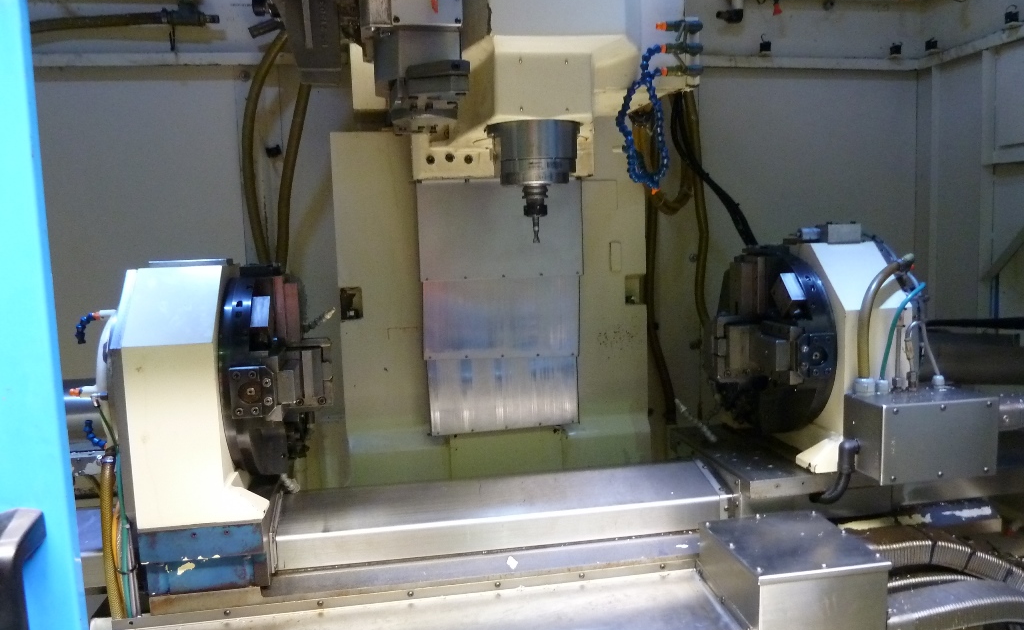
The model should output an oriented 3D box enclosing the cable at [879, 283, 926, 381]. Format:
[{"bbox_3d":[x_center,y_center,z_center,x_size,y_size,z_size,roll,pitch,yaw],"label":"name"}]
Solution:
[{"bbox_3d":[0.929,0.039,1.752,0.169,0.218,0.080,-3,6,-9],"label":"cable"}]

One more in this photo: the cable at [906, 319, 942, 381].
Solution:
[{"bbox_3d":[0.967,0.087,1.735,0.095,0.151,0.035,-3,6,-9],"label":"cable"}]

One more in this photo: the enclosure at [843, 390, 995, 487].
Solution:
[{"bbox_3d":[0.927,0.267,1.687,0.283,0.177,0.139,-3,6,-9],"label":"enclosure"}]

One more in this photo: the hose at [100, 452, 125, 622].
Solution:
[{"bbox_3d":[-0.834,0.460,1.538,0.036,0.351,0.050,-3,6,-9],"label":"hose"}]

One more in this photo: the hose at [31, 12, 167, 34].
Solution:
[{"bbox_3d":[-1.280,-0.910,2.297,0.387,0.069,0.036,-3,6,-9],"label":"hose"}]

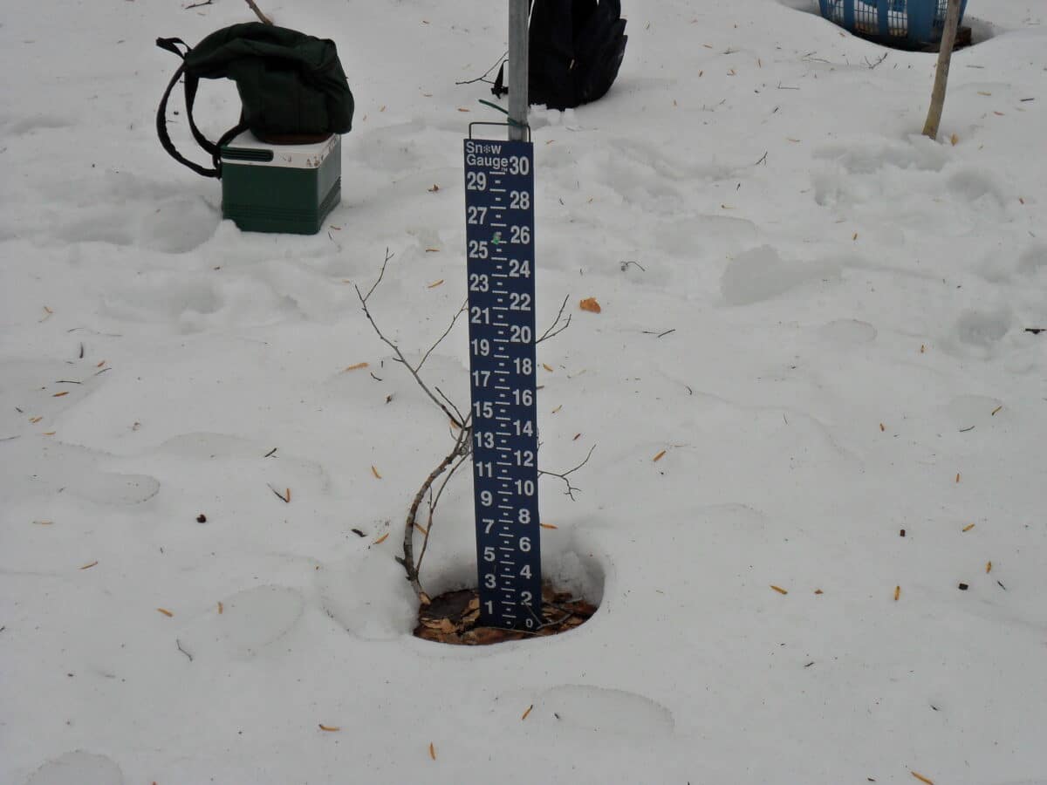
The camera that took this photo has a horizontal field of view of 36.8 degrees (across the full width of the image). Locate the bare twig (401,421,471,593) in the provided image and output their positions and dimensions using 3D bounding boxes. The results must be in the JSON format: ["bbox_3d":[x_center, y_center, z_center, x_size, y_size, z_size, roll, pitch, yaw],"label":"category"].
[{"bbox_3d":[-0.136,0.188,2.460,0.108,0.290,0.090,0,28,0],"label":"bare twig"}]

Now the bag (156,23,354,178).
[{"bbox_3d":[-0.633,-0.700,3.759,0.440,0.295,0.260,3,28,5],"label":"bag"}]

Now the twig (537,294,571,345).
[{"bbox_3d":[0.046,-0.111,2.360,0.050,0.078,0.040,0,28,0],"label":"twig"}]

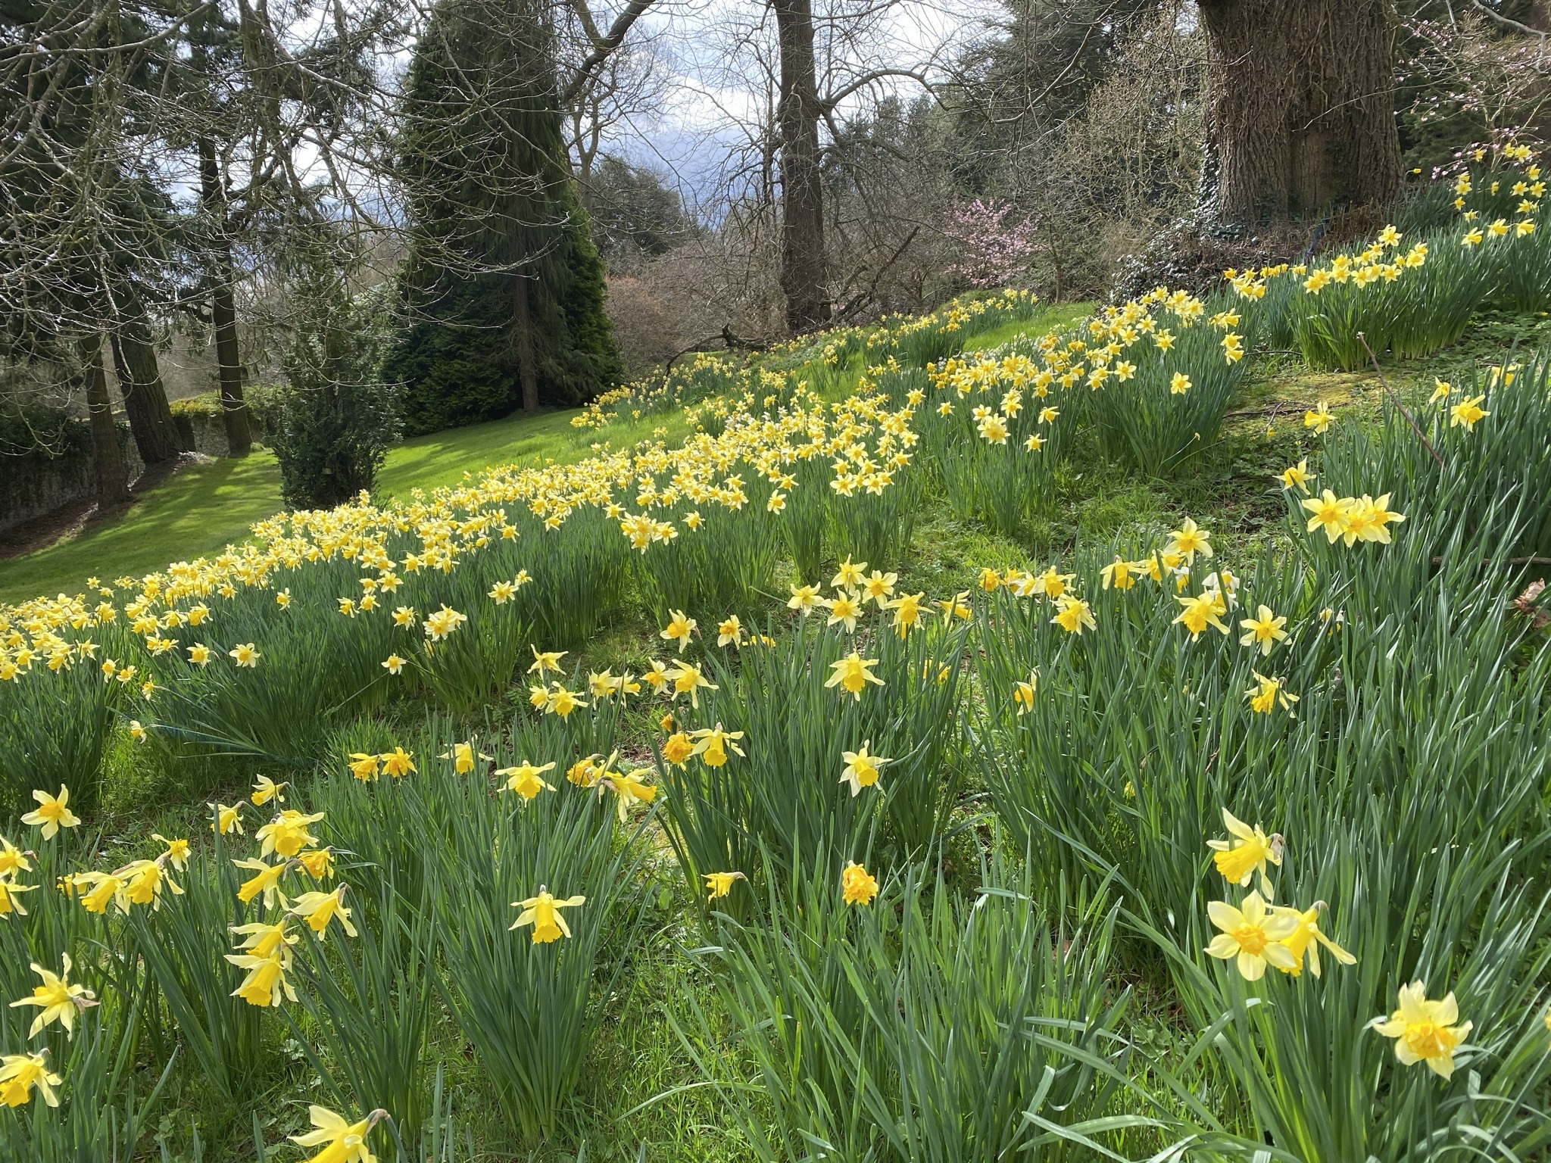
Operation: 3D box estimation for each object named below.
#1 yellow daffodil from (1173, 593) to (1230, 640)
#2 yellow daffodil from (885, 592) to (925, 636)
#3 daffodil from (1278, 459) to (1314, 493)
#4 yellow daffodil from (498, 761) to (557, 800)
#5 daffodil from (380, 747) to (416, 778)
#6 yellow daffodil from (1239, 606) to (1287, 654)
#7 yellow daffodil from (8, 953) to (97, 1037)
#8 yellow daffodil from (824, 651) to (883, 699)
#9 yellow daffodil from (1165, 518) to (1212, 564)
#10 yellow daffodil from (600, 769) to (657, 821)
[{"bbox_3d":[0.669,0.060,1.840,0.091,0.088,0.060,9,40,40],"label":"yellow daffodil"},{"bbox_3d":[0.262,0.051,2.350,0.085,0.083,0.060,-2,43,6],"label":"yellow daffodil"},{"bbox_3d":[1.113,-0.229,2.500,0.055,0.080,0.082,9,5,-32],"label":"daffodil"},{"bbox_3d":[-0.370,0.298,1.740,0.089,0.086,0.060,-4,37,-13],"label":"yellow daffodil"},{"bbox_3d":[-0.632,0.304,1.950,0.066,0.064,0.050,-3,29,-10],"label":"daffodil"},{"bbox_3d":[0.741,0.074,1.770,0.078,0.077,0.050,-3,6,2],"label":"yellow daffodil"},{"bbox_3d":[-0.662,0.384,1.080,0.065,0.083,0.083,-2,9,8],"label":"yellow daffodil"},{"bbox_3d":[0.123,0.147,1.790,0.091,0.088,0.060,0,38,4],"label":"yellow daffodil"},{"bbox_3d":[0.758,-0.073,2.140,0.090,0.087,0.055,4,20,25],"label":"yellow daffodil"},{"bbox_3d":[-0.203,0.293,1.600,0.070,0.076,0.078,22,10,6],"label":"yellow daffodil"}]

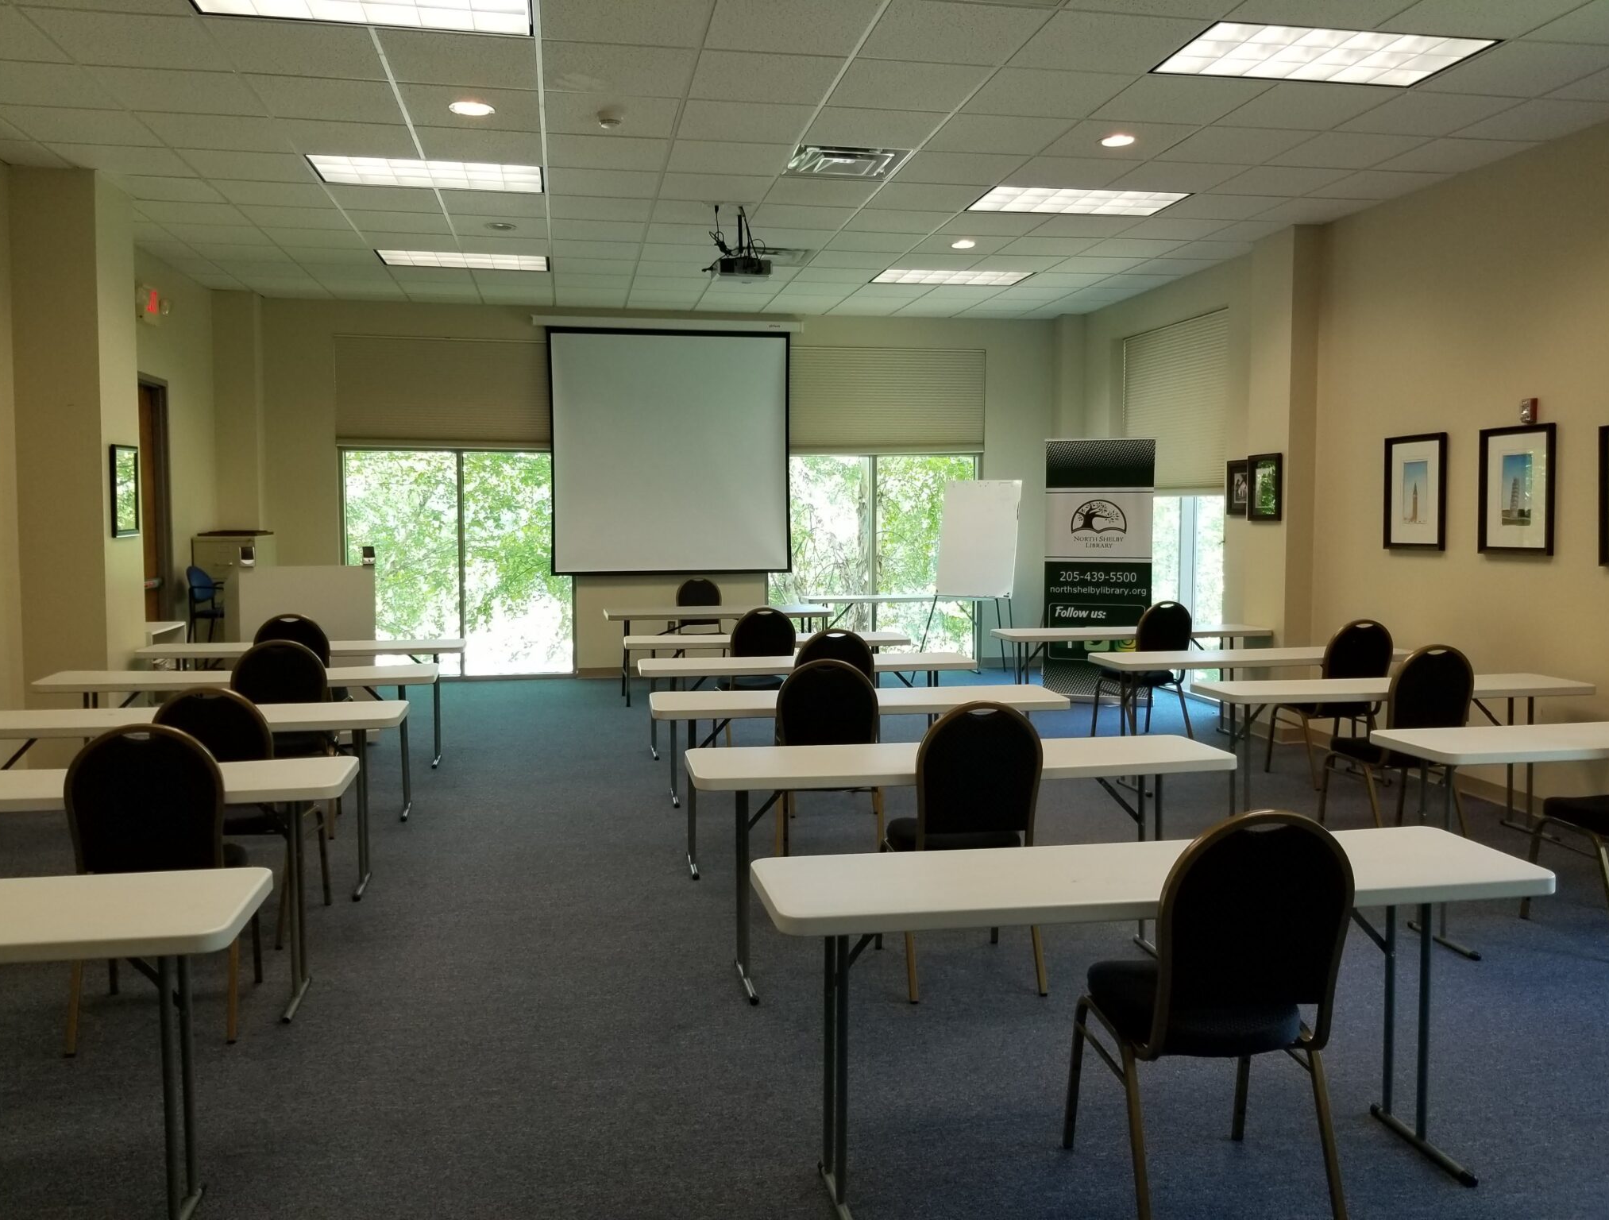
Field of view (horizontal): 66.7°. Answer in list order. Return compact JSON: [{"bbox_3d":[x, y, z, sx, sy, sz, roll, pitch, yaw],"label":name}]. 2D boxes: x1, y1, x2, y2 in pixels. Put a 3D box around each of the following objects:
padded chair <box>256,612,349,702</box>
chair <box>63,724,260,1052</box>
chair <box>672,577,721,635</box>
[{"bbox_3d":[-2.987,0.478,7.328,0.460,0.960,0.560,0,5,-7],"label":"padded chair"},{"bbox_3d":[-1.962,0.781,3.762,0.460,0.960,0.560,-1,5,-13],"label":"chair"},{"bbox_3d":[-0.872,0.223,10.409,0.450,0.950,0.540,-1,5,-11],"label":"chair"}]

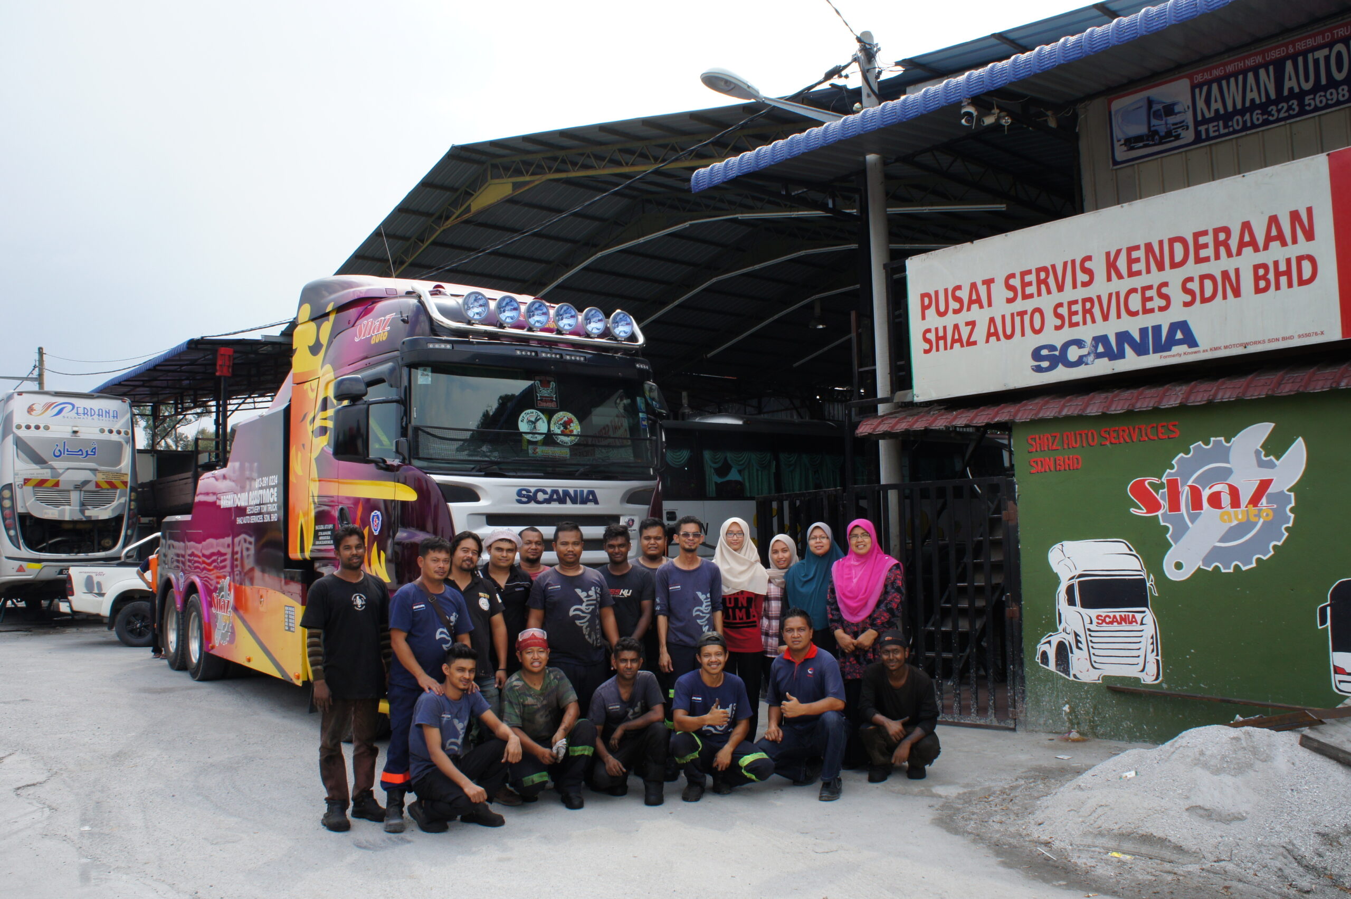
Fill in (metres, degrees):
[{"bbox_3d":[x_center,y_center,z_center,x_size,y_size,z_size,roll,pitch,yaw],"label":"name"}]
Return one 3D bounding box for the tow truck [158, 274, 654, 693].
[{"bbox_3d":[-3.480,0.624,11.331,2.600,4.000,8.250,2,-5,-39],"label":"tow truck"}]

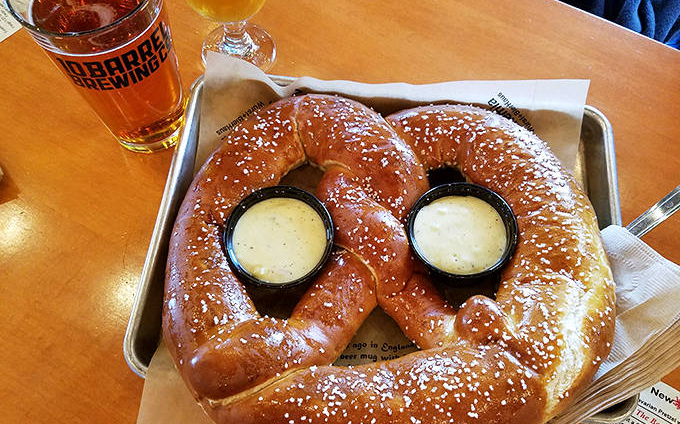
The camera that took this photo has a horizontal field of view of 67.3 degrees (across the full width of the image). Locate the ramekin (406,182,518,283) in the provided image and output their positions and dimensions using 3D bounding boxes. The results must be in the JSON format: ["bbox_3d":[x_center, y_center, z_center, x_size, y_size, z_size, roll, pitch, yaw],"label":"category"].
[{"bbox_3d":[0.087,0.020,0.368,0.073,0.038,0.073,-3,64,6],"label":"ramekin"}]

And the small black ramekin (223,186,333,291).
[{"bbox_3d":[-0.039,0.024,0.353,0.073,0.038,0.073,0,65,1],"label":"small black ramekin"}]

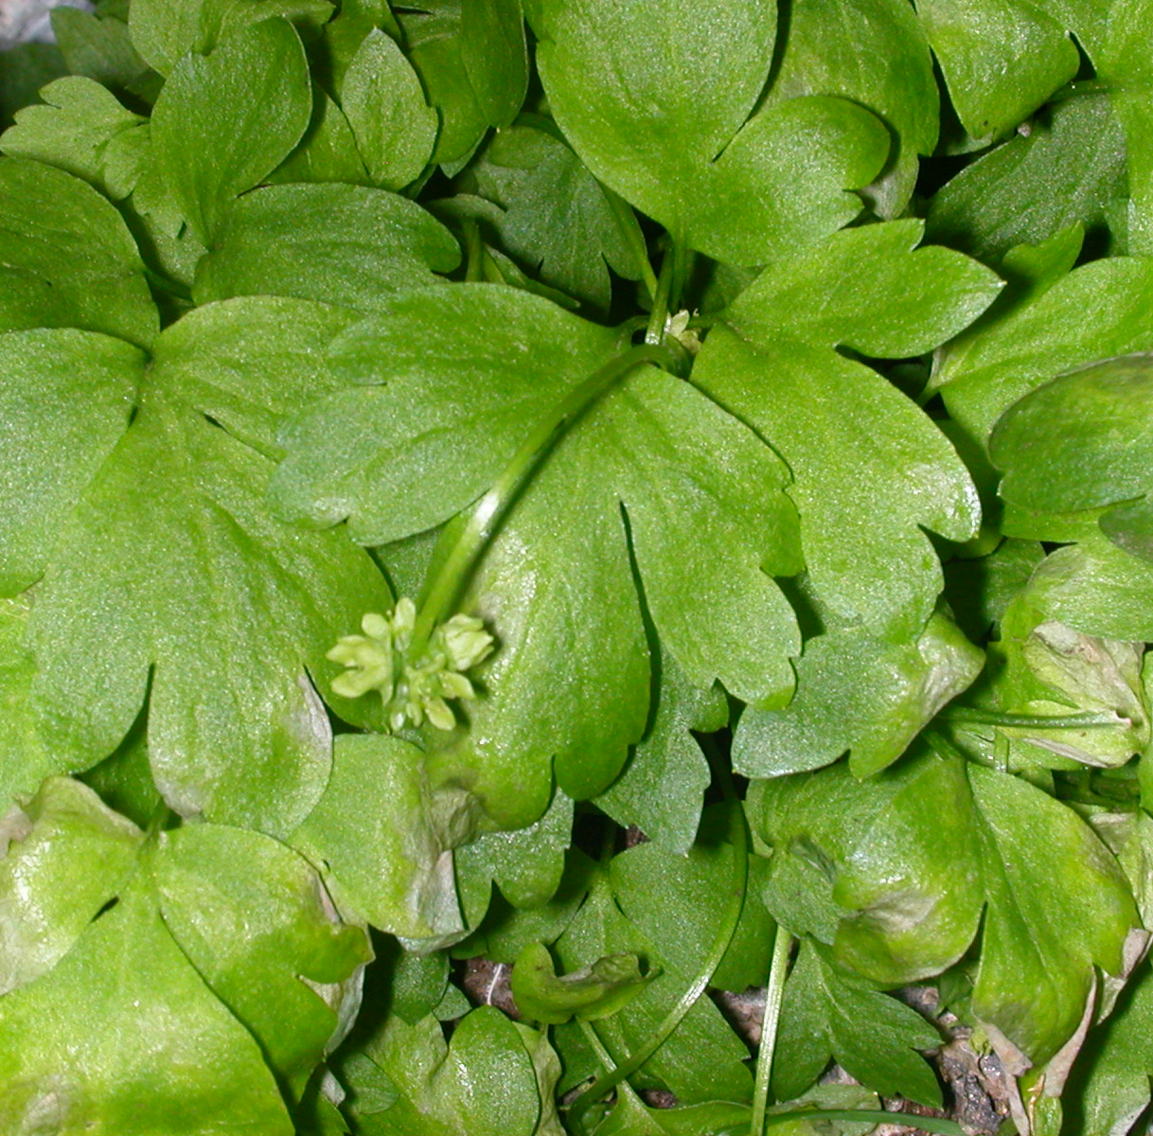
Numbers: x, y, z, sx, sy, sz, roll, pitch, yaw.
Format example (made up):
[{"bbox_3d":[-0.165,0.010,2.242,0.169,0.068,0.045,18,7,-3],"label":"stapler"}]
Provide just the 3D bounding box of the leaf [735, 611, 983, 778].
[{"bbox_3d":[0.019,0.009,0.192,0.015,0.009,0.004,-28,18,-10],"label":"leaf"}]

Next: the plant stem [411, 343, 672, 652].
[{"bbox_3d":[-0.002,-0.005,0.187,0.004,0.004,0.024,36,74,11],"label":"plant stem"}]

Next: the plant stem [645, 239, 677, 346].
[{"bbox_3d":[0.006,-0.020,0.199,0.002,0.007,0.002,10,24,5],"label":"plant stem"}]

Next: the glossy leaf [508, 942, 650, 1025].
[{"bbox_3d":[0.000,0.031,0.208,0.011,0.005,0.005,0,30,0],"label":"glossy leaf"}]

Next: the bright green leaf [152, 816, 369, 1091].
[{"bbox_3d":[-0.020,0.024,0.178,0.011,0.006,0.018,-38,102,-6],"label":"bright green leaf"}]

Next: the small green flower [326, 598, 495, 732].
[{"bbox_3d":[-0.011,0.006,0.180,0.011,0.007,0.007,16,32,4],"label":"small green flower"}]

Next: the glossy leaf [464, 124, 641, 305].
[{"bbox_3d":[-0.001,-0.024,0.192,0.012,0.004,0.014,-5,73,-2],"label":"glossy leaf"}]

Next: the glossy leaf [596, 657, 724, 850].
[{"bbox_3d":[0.005,0.012,0.190,0.010,0.004,0.016,-8,81,-1],"label":"glossy leaf"}]

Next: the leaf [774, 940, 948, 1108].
[{"bbox_3d":[0.020,0.033,0.200,0.012,0.004,0.013,-22,77,-8],"label":"leaf"}]

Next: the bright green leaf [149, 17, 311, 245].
[{"bbox_3d":[-0.025,-0.032,0.203,0.010,0.015,0.004,17,14,3],"label":"bright green leaf"}]

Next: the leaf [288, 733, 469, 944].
[{"bbox_3d":[-0.013,0.018,0.190,0.012,0.014,0.004,0,22,0],"label":"leaf"}]

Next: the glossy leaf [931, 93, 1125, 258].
[{"bbox_3d":[0.035,-0.030,0.214,0.015,0.004,0.008,-35,73,12],"label":"glossy leaf"}]

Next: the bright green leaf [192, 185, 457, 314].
[{"bbox_3d":[-0.017,-0.021,0.187,0.018,0.006,0.011,3,63,1],"label":"bright green leaf"}]

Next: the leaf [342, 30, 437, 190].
[{"bbox_3d":[-0.014,-0.035,0.212,0.007,0.012,0.003,2,21,1],"label":"leaf"}]

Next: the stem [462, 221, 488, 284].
[{"bbox_3d":[-0.007,-0.022,0.192,0.001,0.006,0.001,-2,37,2],"label":"stem"}]

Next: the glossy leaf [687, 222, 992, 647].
[{"bbox_3d":[0.018,-0.009,0.178,0.022,0.006,0.024,-42,85,-12],"label":"glossy leaf"}]

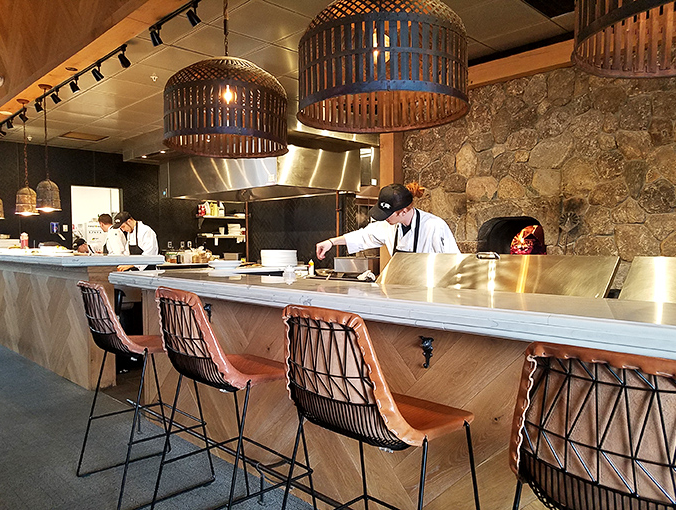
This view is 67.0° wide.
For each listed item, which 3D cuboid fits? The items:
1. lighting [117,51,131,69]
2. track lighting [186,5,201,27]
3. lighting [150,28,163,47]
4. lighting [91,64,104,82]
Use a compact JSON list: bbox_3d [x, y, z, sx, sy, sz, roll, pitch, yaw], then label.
[{"bbox_3d":[-1.829,-1.667,4.355,0.075,0.150,0.115,1,3,44],"label":"lighting"},{"bbox_3d":[-0.994,-1.648,3.513,0.075,0.150,0.115,1,3,44],"label":"track lighting"},{"bbox_3d":[-1.382,-1.656,3.889,0.075,0.150,0.115,1,3,44],"label":"lighting"},{"bbox_3d":[-2.220,-1.675,4.713,0.075,0.150,0.115,1,3,44],"label":"lighting"}]

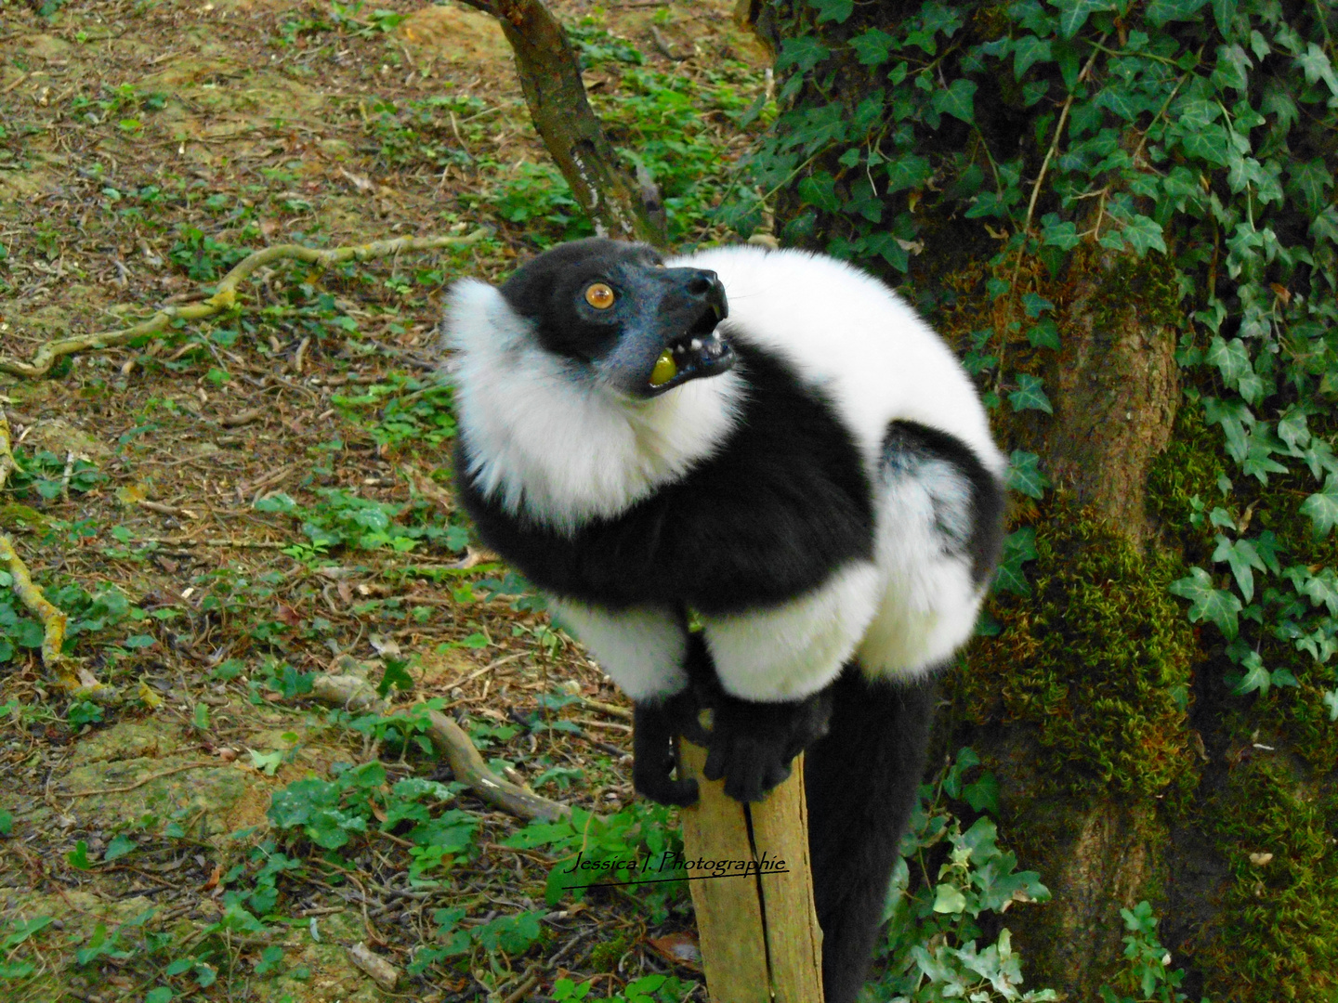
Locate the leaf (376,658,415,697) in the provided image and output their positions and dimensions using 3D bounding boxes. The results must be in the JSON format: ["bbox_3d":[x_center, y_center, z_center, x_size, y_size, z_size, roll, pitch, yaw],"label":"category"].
[{"bbox_3d":[-0.353,0.228,3.150,0.049,0.052,0.015,-2,18,-6],"label":"leaf"}]

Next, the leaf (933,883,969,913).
[{"bbox_3d":[0.226,0.318,1.950,0.029,0.025,0.012,1,10,6],"label":"leaf"}]

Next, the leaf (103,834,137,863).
[{"bbox_3d":[-0.632,0.399,2.800,0.027,0.010,0.042,29,49,29],"label":"leaf"}]

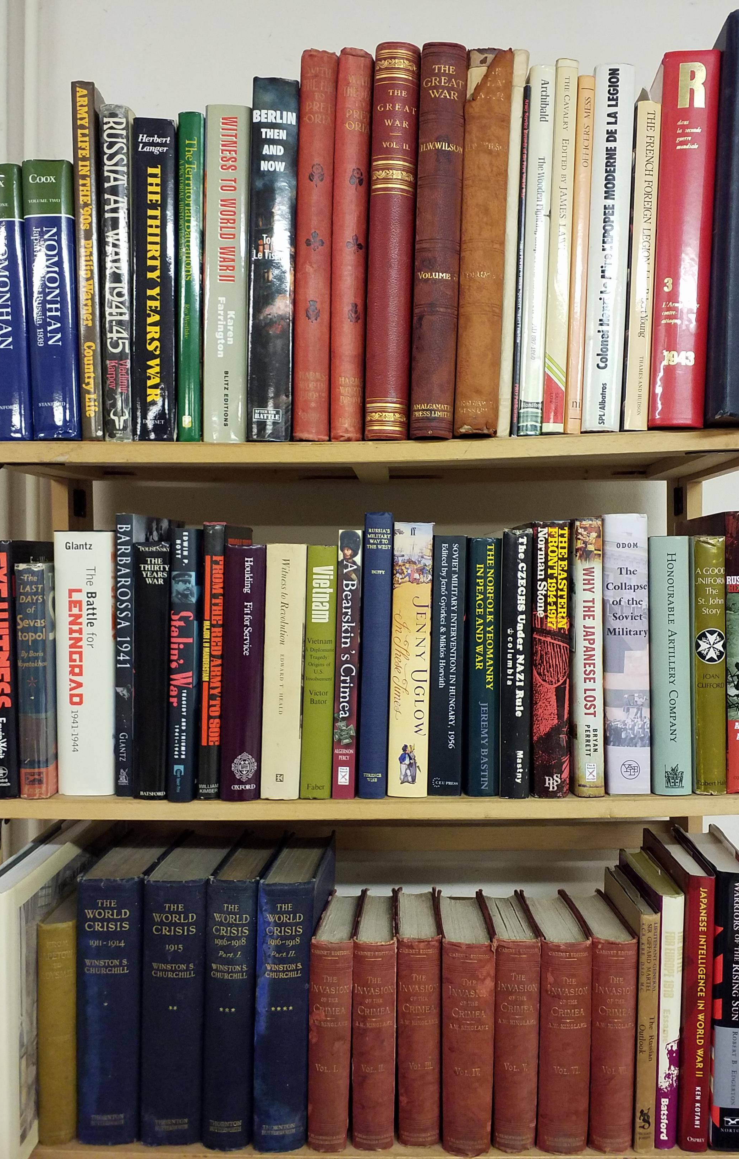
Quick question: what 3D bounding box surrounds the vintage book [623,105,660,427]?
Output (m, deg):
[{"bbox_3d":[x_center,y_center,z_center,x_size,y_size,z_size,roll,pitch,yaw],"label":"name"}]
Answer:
[{"bbox_3d":[0.236,-0.271,0.879,0.021,0.278,0.215,1,2,2],"label":"vintage book"}]

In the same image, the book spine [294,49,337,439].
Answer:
[{"bbox_3d":[-0.042,-0.287,0.895,0.031,0.330,0.250,1,1,2],"label":"book spine"}]

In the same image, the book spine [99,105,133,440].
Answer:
[{"bbox_3d":[-0.213,-0.266,0.889,0.024,0.285,0.225,0,1,2],"label":"book spine"}]

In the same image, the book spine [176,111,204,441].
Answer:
[{"bbox_3d":[-0.151,-0.262,0.882,0.021,0.279,0.215,0,1,2],"label":"book spine"}]

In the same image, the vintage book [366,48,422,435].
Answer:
[{"bbox_3d":[0.024,-0.294,0.903,0.037,0.337,0.250,2,2,2],"label":"vintage book"}]

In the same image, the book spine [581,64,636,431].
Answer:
[{"bbox_3d":[0.207,-0.287,0.889,0.033,0.308,0.235,2,2,2],"label":"book spine"}]

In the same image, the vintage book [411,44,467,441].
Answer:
[{"bbox_3d":[0.062,-0.288,0.888,0.036,0.332,0.250,2,1,2],"label":"vintage book"}]

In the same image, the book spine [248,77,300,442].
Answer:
[{"bbox_3d":[-0.079,-0.280,0.894,0.039,0.310,0.225,1,2,2],"label":"book spine"}]

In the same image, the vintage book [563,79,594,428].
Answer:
[{"bbox_3d":[0.181,-0.276,0.873,0.014,0.298,0.220,2,1,2],"label":"vintage book"}]

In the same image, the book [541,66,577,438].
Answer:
[{"bbox_3d":[0.164,-0.283,0.879,0.020,0.311,0.235,2,1,2],"label":"book"}]

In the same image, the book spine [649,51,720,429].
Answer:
[{"bbox_3d":[0.272,-0.293,0.887,0.047,0.315,0.235,2,2,2],"label":"book spine"}]

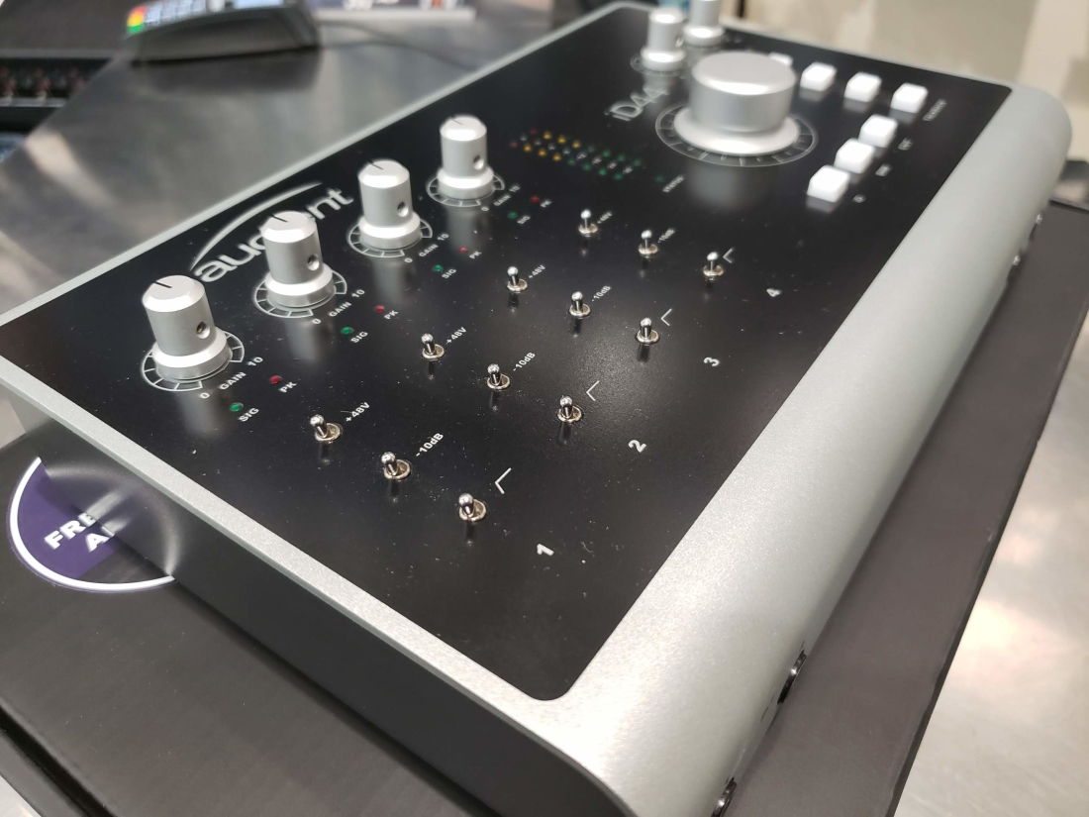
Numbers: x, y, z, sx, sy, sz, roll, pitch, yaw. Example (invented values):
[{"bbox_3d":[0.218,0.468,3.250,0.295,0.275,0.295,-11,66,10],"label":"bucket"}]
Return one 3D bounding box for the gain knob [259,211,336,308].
[{"bbox_3d":[-0.055,-0.033,0.180,0.015,0.017,0.015,-1,43,1],"label":"gain knob"}]

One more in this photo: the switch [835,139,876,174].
[{"bbox_3d":[0.088,-0.072,0.232,0.008,0.005,0.008,25,46,26],"label":"switch"}]

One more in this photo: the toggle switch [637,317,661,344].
[{"bbox_3d":[0.022,-0.017,0.174,0.005,0.007,0.005,0,41,0],"label":"toggle switch"}]

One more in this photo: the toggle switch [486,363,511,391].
[{"bbox_3d":[-0.009,-0.007,0.164,0.005,0.007,0.005,25,46,26],"label":"toggle switch"}]

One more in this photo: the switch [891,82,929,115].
[{"bbox_3d":[0.117,-0.100,0.262,0.008,0.005,0.008,25,46,26],"label":"switch"}]

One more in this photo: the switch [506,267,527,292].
[{"bbox_3d":[-0.006,-0.031,0.189,0.005,0.007,0.005,25,46,26],"label":"switch"}]

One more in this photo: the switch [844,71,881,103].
[{"bbox_3d":[0.102,-0.102,0.261,0.009,0.006,0.008,25,49,26],"label":"switch"}]

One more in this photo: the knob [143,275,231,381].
[{"bbox_3d":[-0.074,-0.017,0.169,0.015,0.018,0.015,0,41,0],"label":"knob"}]

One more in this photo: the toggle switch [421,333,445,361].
[{"bbox_3d":[-0.024,-0.014,0.171,0.005,0.007,0.005,25,46,26],"label":"toggle switch"}]

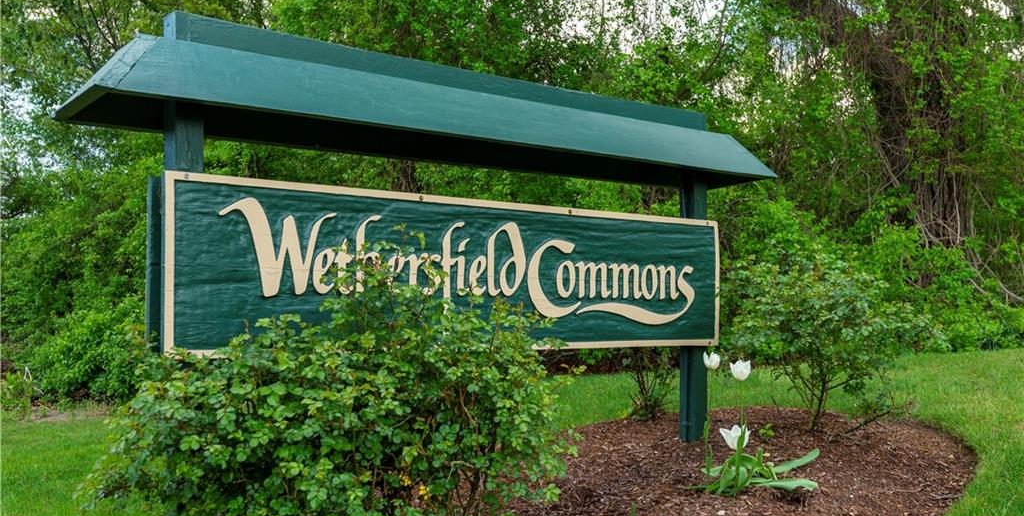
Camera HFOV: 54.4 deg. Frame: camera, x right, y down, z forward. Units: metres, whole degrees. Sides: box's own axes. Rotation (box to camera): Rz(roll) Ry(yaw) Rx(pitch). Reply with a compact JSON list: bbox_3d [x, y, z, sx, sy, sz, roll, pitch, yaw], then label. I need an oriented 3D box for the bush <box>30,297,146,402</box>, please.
[{"bbox_3d":[-3.718,0.809,8.800,1.100,0.930,1.000,0,-3,0],"label":"bush"}]

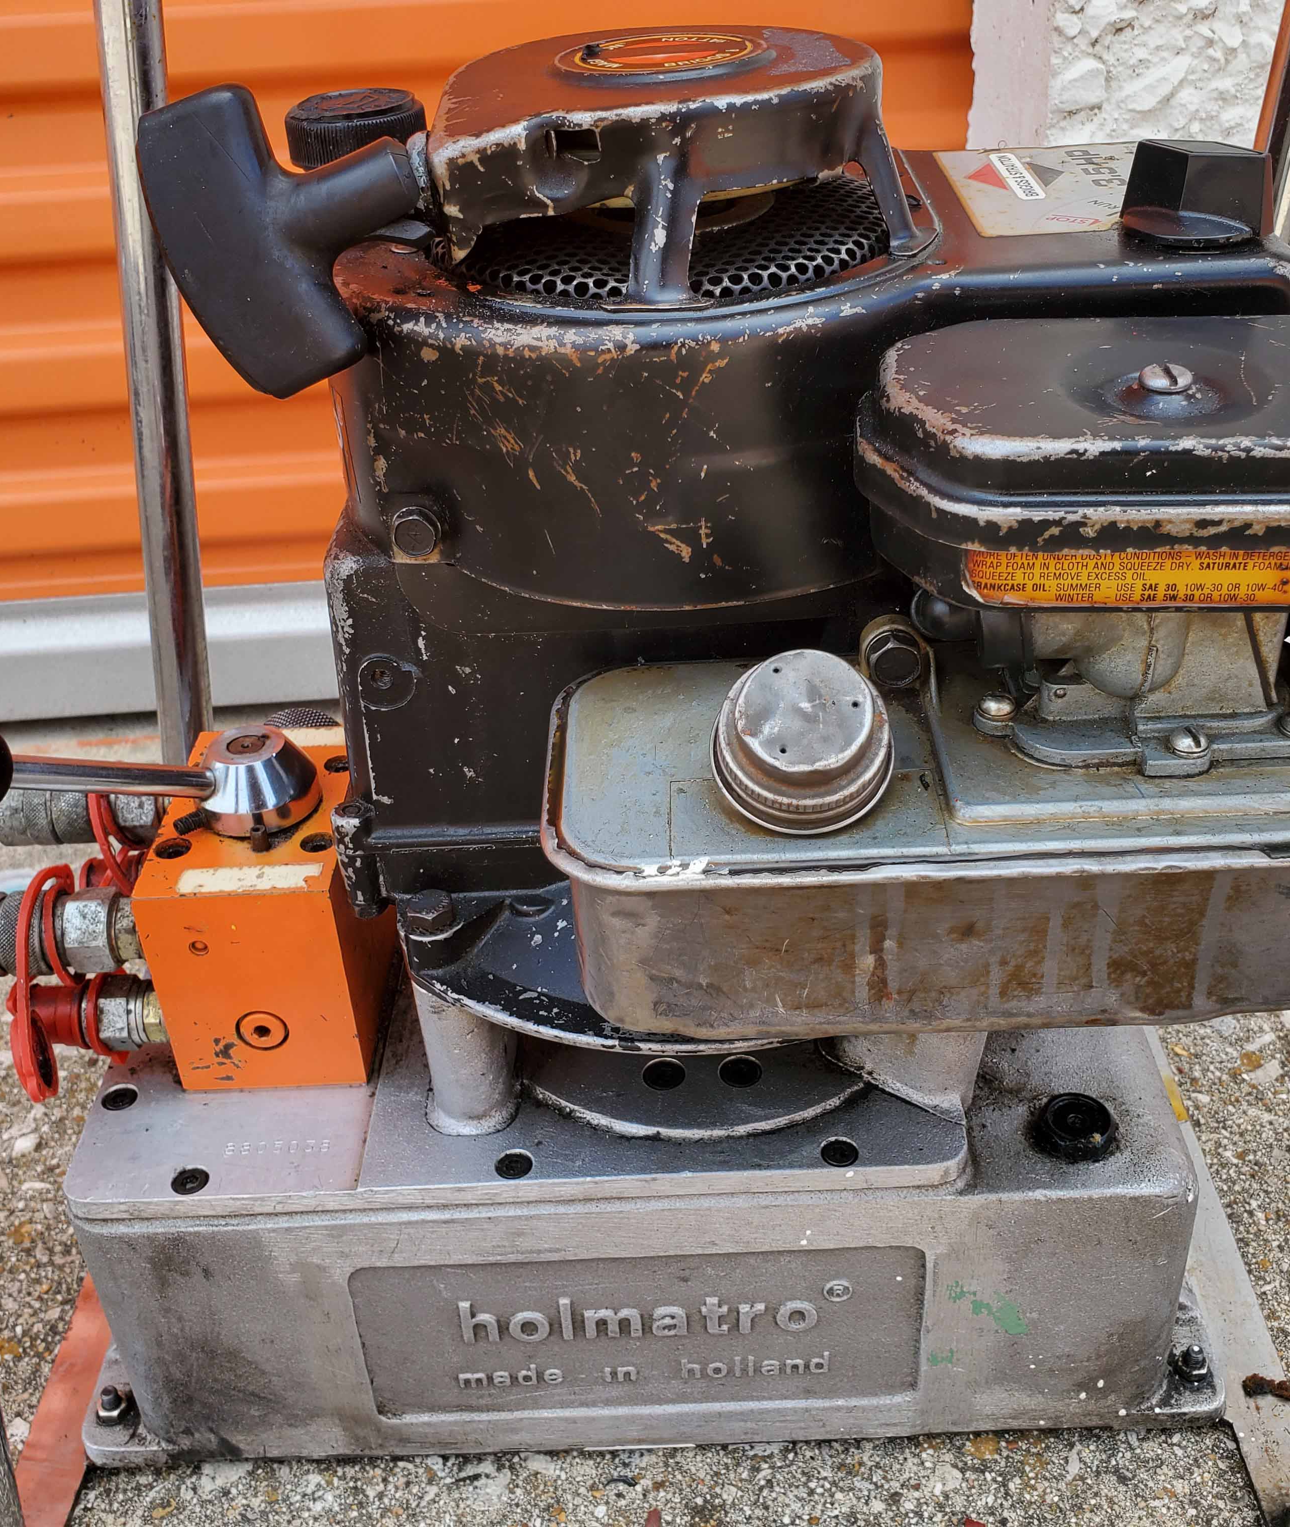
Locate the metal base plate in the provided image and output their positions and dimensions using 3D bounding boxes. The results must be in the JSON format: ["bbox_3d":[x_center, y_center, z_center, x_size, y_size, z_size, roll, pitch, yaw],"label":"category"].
[{"bbox_3d":[-0.001,0.143,0.623,0.440,0.155,0.197,-3,34,1],"label":"metal base plate"}]

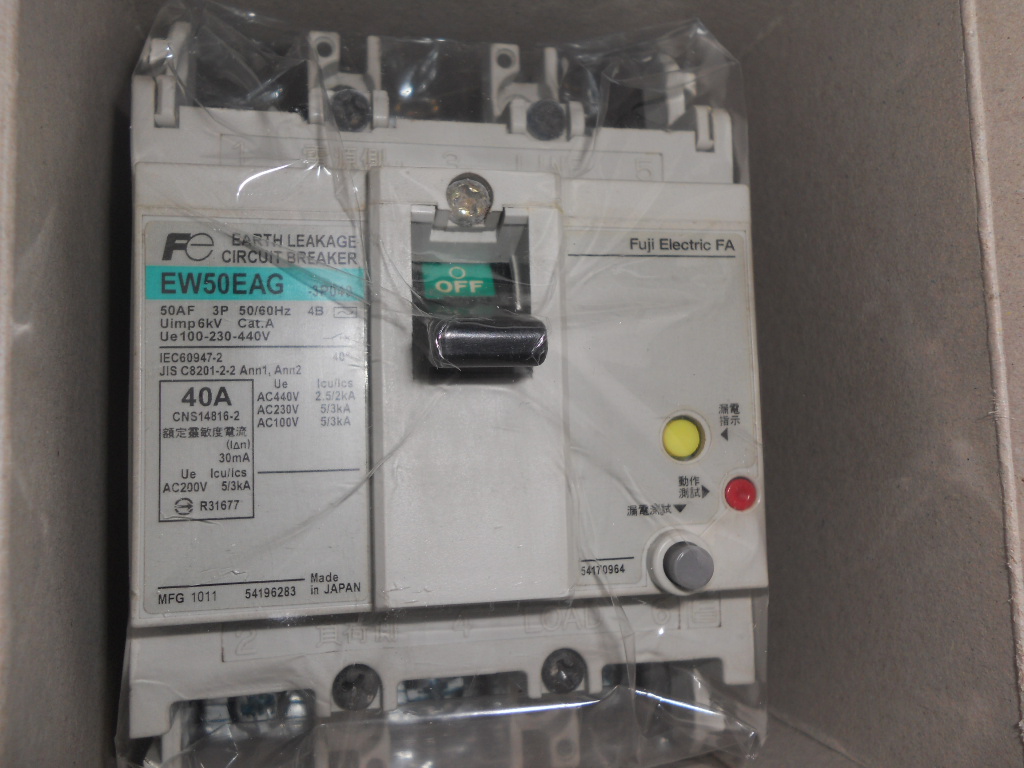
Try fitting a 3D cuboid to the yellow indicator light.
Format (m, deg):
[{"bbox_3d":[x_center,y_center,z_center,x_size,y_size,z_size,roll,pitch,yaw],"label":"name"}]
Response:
[{"bbox_3d":[0.020,0.007,0.114,0.005,0.002,0.005,-1,85,-11],"label":"yellow indicator light"}]

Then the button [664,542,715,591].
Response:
[{"bbox_3d":[0.020,0.021,0.108,0.005,0.003,0.005,-1,85,-11],"label":"button"}]

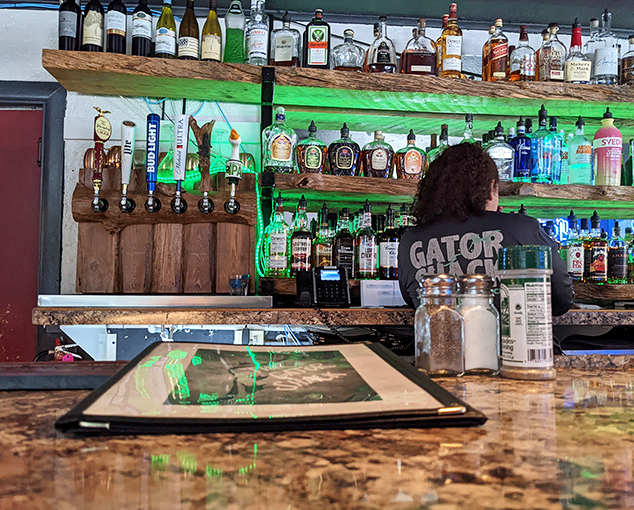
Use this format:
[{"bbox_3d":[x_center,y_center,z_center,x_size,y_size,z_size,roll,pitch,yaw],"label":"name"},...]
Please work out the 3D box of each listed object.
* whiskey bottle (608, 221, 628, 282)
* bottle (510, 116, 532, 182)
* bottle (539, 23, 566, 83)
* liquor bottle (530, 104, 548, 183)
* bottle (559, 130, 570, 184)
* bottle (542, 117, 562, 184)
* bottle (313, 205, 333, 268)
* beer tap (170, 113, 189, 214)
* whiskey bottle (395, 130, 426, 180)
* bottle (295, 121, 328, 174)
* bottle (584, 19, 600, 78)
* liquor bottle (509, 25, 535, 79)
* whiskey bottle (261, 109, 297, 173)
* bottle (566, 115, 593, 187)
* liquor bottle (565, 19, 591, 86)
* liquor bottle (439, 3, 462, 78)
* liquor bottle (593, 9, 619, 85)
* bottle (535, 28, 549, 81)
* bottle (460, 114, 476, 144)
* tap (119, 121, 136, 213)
[{"bbox_3d":[1.287,-0.011,2.268,0.074,0.265,0.074,1,-2,-5],"label":"whiskey bottle"},{"bbox_3d":[0.883,-0.450,2.288,0.077,0.302,0.077,1,-2,-7],"label":"bottle"},{"bbox_3d":[1.013,-0.857,2.273,0.112,0.283,0.084,1,-2,-5],"label":"bottle"},{"bbox_3d":[0.984,-0.479,2.311,0.088,0.356,0.075,1,-1,-6],"label":"liquor bottle"},{"bbox_3d":[1.096,-0.420,2.364,0.085,0.280,0.085,1,-2,-3],"label":"bottle"},{"bbox_3d":[1.075,-0.463,2.412,0.088,0.331,0.075,1,-1,-6],"label":"bottle"},{"bbox_3d":[0.031,-0.060,2.201,0.093,0.312,0.090,1,-1,-3],"label":"bottle"},{"bbox_3d":[-0.521,-0.347,2.034,0.060,0.380,0.120,1,-2,-7],"label":"beer tap"},{"bbox_3d":[0.393,-0.418,2.223,0.123,0.218,0.075,1,-2,-7],"label":"whiskey bottle"},{"bbox_3d":[-0.021,-0.425,2.136,0.133,0.228,0.088,1,-2,-7],"label":"bottle"},{"bbox_3d":[1.280,-0.908,2.438,0.092,0.363,0.092,1,-2,-7],"label":"bottle"},{"bbox_3d":[0.895,-0.866,2.301,0.094,0.264,0.094,1,-2,-7],"label":"liquor bottle"},{"bbox_3d":[-0.150,-0.465,2.183,0.146,0.291,0.100,1,-1,-8],"label":"whiskey bottle"},{"bbox_3d":[1.154,-0.450,2.320,0.090,0.310,0.090,1,-1,-6],"label":"bottle"},{"bbox_3d":[1.153,-0.883,2.338,0.095,0.322,0.088,1,-1,15],"label":"liquor bottle"},{"bbox_3d":[0.564,-0.884,2.217,0.085,0.344,0.085,1,-2,-5],"label":"liquor bottle"},{"bbox_3d":[1.259,-0.894,2.302,0.088,0.357,0.088,0,-2,22],"label":"liquor bottle"},{"bbox_3d":[1.036,-0.874,2.390,0.106,0.288,0.075,1,-2,-7],"label":"bottle"},{"bbox_3d":[0.657,-0.463,2.290,0.088,0.295,0.085,1,-4,-7],"label":"bottle"},{"bbox_3d":[-0.718,-0.334,2.010,0.062,0.347,0.100,1,-2,-7],"label":"tap"}]

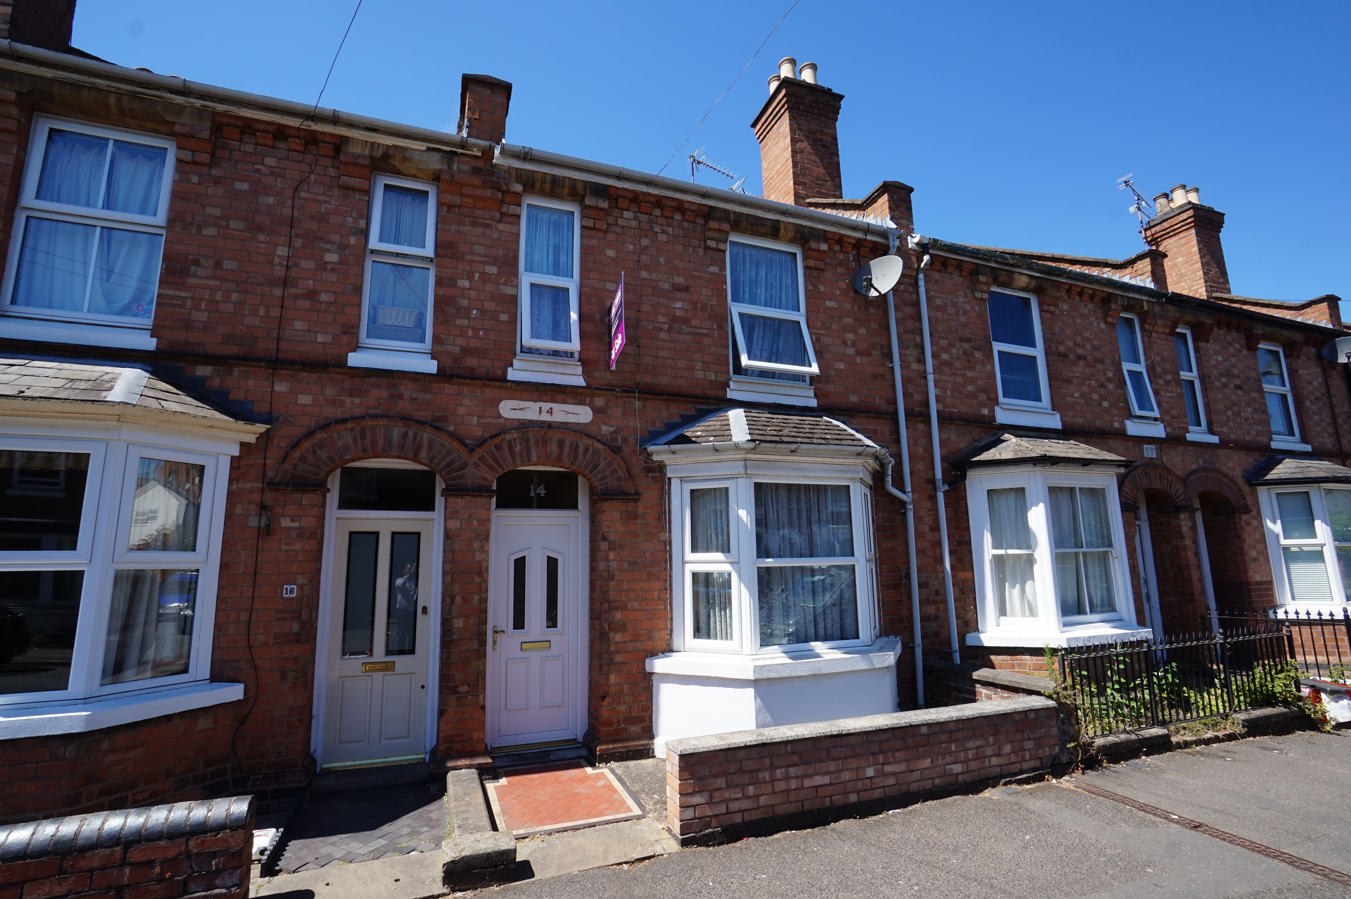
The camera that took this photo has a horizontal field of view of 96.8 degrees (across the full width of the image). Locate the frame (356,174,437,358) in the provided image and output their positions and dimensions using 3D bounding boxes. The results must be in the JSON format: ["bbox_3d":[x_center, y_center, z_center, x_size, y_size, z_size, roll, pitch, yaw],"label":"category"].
[{"bbox_3d":[-2.410,-1.553,5.252,0.674,1.856,0.200,3,-10,-22],"label":"frame"}]

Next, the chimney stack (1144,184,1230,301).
[{"bbox_3d":[10.602,-4.147,12.342,1.016,2.408,0.909,2,-10,-20],"label":"chimney stack"}]

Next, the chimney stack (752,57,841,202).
[{"bbox_3d":[2.072,-4.913,9.745,1.040,2.606,1.040,3,-10,-22],"label":"chimney stack"}]

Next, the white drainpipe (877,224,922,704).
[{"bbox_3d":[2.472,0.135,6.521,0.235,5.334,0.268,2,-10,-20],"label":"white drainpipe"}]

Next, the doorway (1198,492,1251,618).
[{"bbox_3d":[7.528,1.770,8.449,0.926,2.333,0.375,2,-10,-20],"label":"doorway"}]

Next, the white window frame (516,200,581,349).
[{"bbox_3d":[-1.195,-1.633,5.715,0.562,1.573,0.144,2,-10,-20],"label":"white window frame"}]

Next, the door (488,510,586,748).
[{"bbox_3d":[-1.208,1.544,5.308,0.855,1.987,0.100,3,-10,-22],"label":"door"}]

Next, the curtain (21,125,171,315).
[{"bbox_3d":[-4.473,-1.747,4.656,0.818,1.523,0.100,3,-10,-22],"label":"curtain"}]

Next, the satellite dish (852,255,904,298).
[{"bbox_3d":[2.248,-1.978,6.775,0.570,0.450,0.360,-10,-13,42],"label":"satellite dish"}]

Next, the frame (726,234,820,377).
[{"bbox_3d":[1.030,-1.527,6.457,0.934,1.605,0.257,2,-10,-20],"label":"frame"}]

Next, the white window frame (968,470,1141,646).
[{"bbox_3d":[4.785,1.244,7.289,2.797,2.047,0.620,3,-10,-22],"label":"white window frame"}]

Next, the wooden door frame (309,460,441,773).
[{"bbox_3d":[-2.375,1.284,4.858,0.904,2.418,0.332,2,-10,-20],"label":"wooden door frame"}]

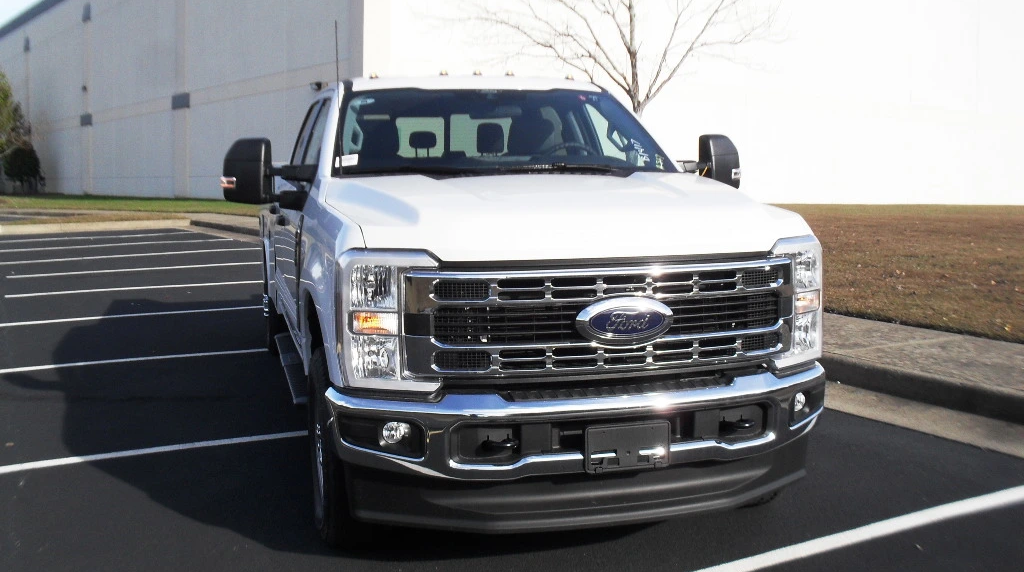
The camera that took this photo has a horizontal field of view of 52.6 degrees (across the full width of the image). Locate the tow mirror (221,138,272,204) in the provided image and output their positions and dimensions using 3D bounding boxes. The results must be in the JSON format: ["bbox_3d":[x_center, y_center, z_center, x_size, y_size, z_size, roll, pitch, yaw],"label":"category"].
[{"bbox_3d":[-1.263,-0.547,4.924,0.240,0.310,0.190,-2,9,-15],"label":"tow mirror"}]

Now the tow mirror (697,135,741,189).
[{"bbox_3d":[1.114,-0.647,5.541,0.242,0.317,0.190,-2,9,-15],"label":"tow mirror"}]

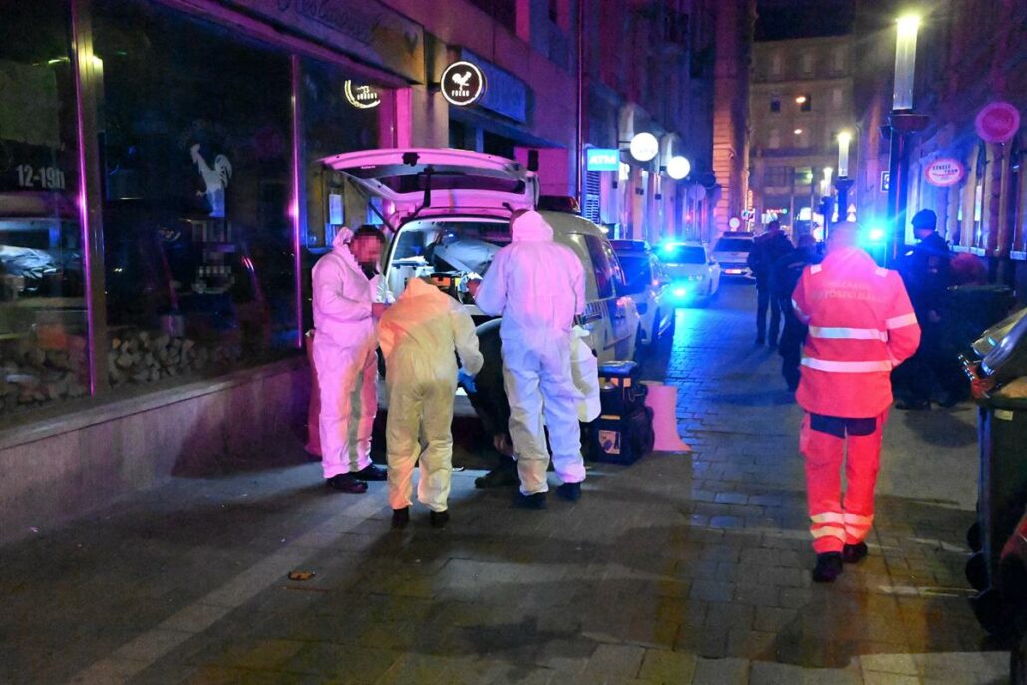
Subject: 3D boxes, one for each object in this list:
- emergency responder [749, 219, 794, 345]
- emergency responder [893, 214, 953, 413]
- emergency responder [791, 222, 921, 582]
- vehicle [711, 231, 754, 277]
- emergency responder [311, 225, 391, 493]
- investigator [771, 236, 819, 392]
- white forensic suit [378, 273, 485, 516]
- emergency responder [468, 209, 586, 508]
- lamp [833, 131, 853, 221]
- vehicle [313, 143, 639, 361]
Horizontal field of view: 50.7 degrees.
[{"bbox_3d":[3.742,-0.848,15.708,0.600,1.780,0.420,1,6,12],"label":"emergency responder"},{"bbox_3d":[3.842,-0.306,10.154,0.500,1.850,0.550,3,7,25],"label":"emergency responder"},{"bbox_3d":[1.660,0.255,5.290,0.660,1.740,0.450,2,6,14],"label":"emergency responder"},{"bbox_3d":[8.084,-3.109,38.335,1.850,1.600,4.500,2,6,15],"label":"vehicle"},{"bbox_3d":[-1.055,0.090,7.062,0.500,1.700,0.550,2,6,15],"label":"emergency responder"},{"bbox_3d":[2.931,-0.340,11.111,0.550,1.720,0.450,5,8,40],"label":"investigator"},{"bbox_3d":[-0.495,0.312,6.378,0.600,1.400,0.700,1,6,7],"label":"white forensic suit"},{"bbox_3d":[0.090,0.082,6.657,0.680,1.800,0.550,-1,6,-7],"label":"emergency responder"},{"bbox_3d":[9.517,-3.833,31.267,0.500,4.500,0.500,2,6,15],"label":"lamp"},{"bbox_3d":[0.036,-0.396,9.567,1.820,2.150,5.000,2,6,15],"label":"vehicle"}]

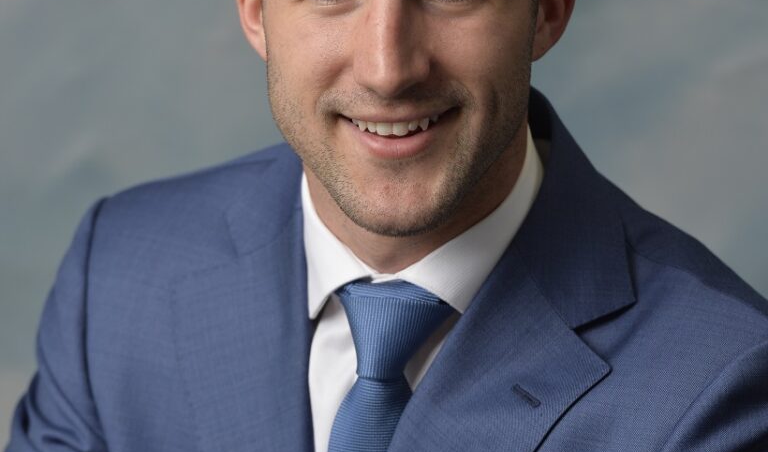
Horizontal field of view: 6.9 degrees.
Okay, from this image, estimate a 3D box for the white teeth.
[{"bbox_3d":[0.006,-0.055,3.440,0.050,0.013,0.019,-1,6,4],"label":"white teeth"}]

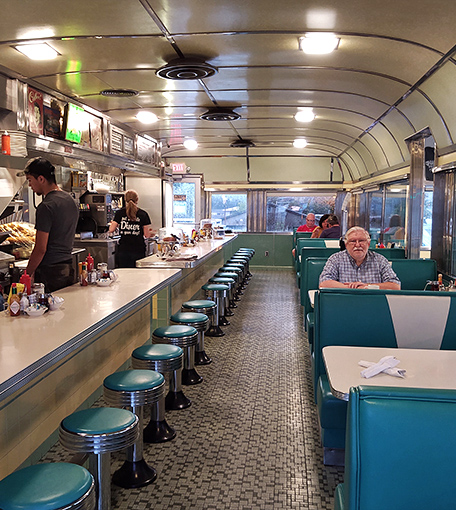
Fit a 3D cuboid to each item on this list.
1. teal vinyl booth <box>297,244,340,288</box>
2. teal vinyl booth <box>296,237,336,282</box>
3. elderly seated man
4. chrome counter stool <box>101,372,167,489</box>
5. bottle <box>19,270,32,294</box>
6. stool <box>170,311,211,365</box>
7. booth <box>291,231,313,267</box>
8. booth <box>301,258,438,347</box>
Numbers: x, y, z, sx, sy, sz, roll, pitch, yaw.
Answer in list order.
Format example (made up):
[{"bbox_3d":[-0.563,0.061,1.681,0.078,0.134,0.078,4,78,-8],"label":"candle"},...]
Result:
[{"bbox_3d":[1.691,0.375,7.302,1.357,0.965,0.642,1,5,6],"label":"teal vinyl booth"},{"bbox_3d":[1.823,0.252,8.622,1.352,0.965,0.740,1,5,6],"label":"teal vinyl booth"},{"bbox_3d":[1.070,0.396,4.318,0.660,1.240,0.760,1,6,8],"label":"elderly seated man"},{"bbox_3d":[-0.521,0.962,2.967,0.339,0.583,0.339,1,5,6],"label":"chrome counter stool"},{"bbox_3d":[-1.258,0.196,3.294,0.070,0.200,0.070,1,6,6],"label":"bottle"},{"bbox_3d":[-0.309,0.750,4.285,0.330,0.535,0.330,1,6,6],"label":"stool"},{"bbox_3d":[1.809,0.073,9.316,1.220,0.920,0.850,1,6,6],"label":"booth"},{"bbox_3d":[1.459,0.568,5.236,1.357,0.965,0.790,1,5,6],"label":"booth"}]

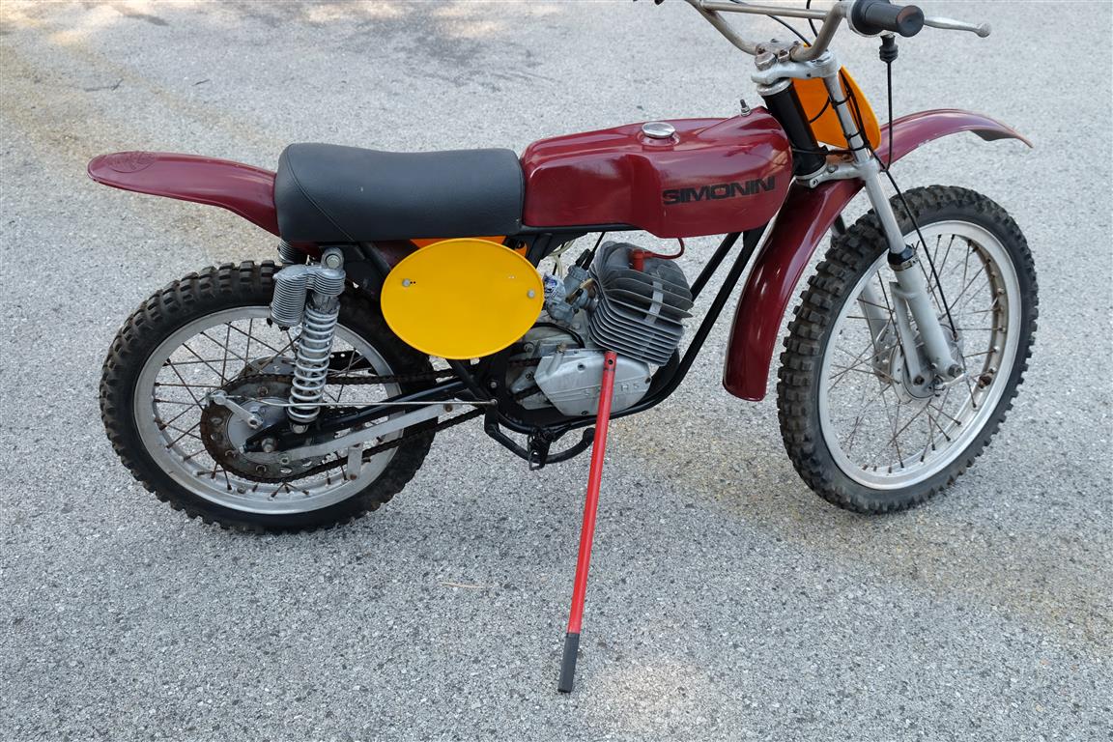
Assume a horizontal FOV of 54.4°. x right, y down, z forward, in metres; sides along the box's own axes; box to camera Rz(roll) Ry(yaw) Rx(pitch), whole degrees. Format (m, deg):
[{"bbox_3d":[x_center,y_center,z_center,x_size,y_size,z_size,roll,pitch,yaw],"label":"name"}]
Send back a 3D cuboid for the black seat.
[{"bbox_3d":[-0.259,-0.307,1.781,0.396,0.108,0.200,-3,34,-11],"label":"black seat"}]

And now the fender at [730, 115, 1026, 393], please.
[{"bbox_3d":[0.640,-0.243,2.064,0.727,0.487,0.140,-11,23,-28],"label":"fender"}]

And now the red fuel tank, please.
[{"bbox_3d":[0.167,-0.356,1.845,0.458,0.183,0.230,-3,34,-11],"label":"red fuel tank"}]

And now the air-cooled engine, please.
[{"bbox_3d":[0.071,-0.100,1.994,0.335,0.287,0.220,-3,34,-11],"label":"air-cooled engine"}]

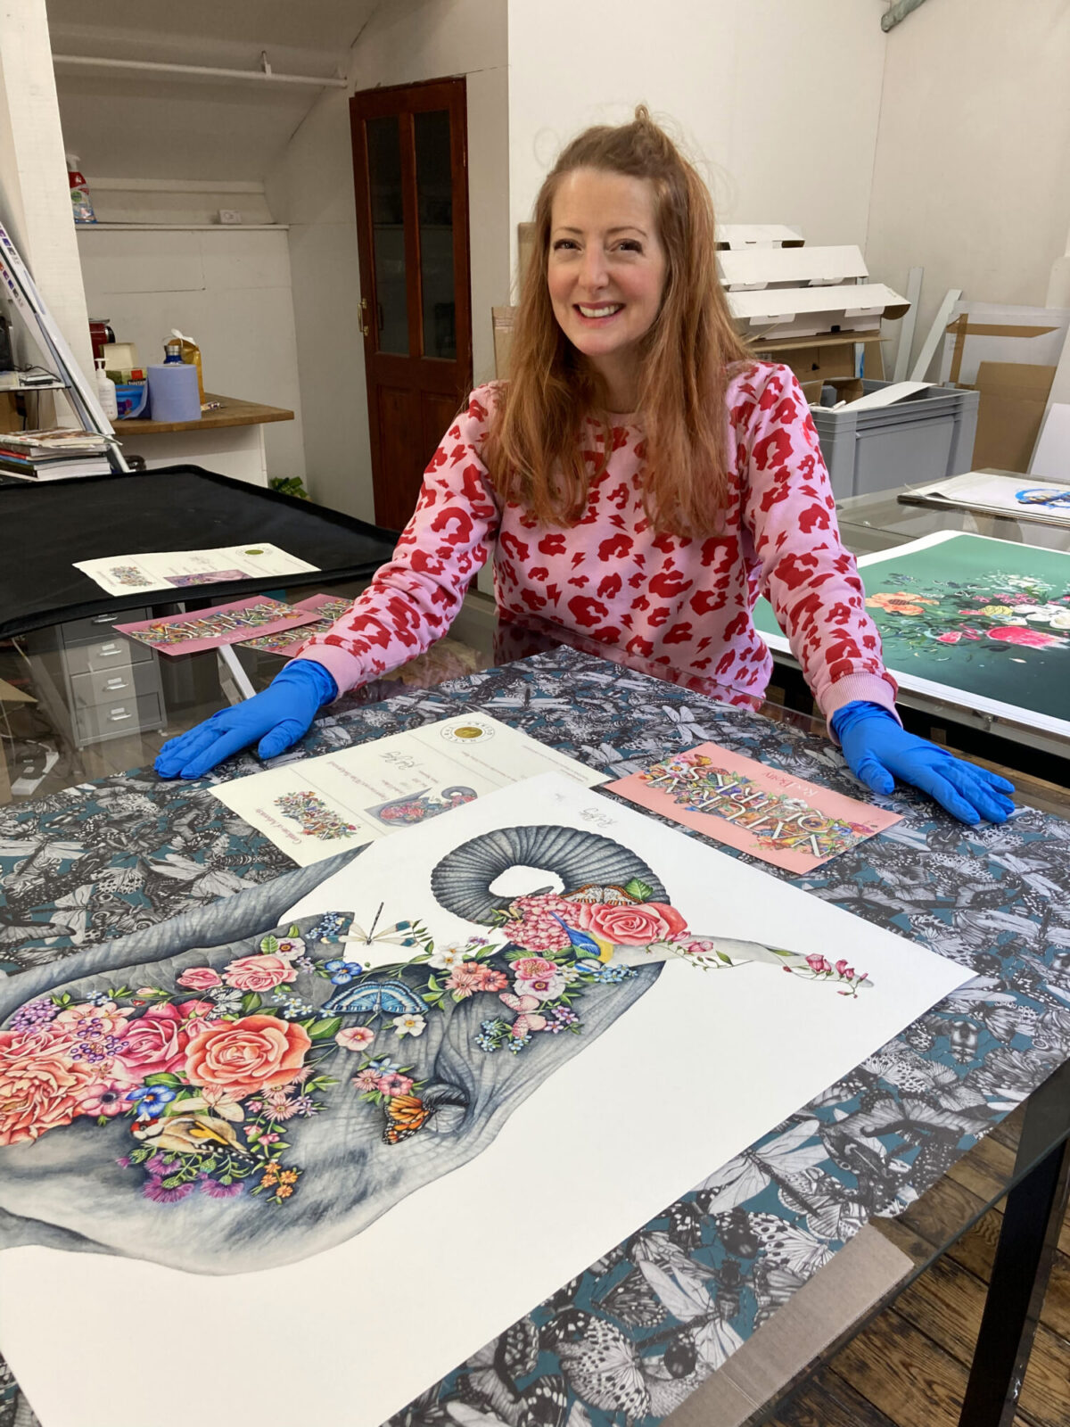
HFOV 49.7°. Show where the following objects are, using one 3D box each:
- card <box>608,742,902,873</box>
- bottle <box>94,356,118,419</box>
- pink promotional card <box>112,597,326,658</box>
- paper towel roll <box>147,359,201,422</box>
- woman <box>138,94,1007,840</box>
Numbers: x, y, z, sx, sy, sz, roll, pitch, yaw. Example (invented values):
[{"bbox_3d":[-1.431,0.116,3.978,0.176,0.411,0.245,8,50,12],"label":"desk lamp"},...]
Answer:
[{"bbox_3d":[0.187,0.076,1.002,0.148,0.002,0.211,-19,28,-38],"label":"card"},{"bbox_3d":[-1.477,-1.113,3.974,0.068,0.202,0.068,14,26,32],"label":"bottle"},{"bbox_3d":[-0.405,-0.117,1.485,0.210,0.002,0.149,-20,29,-40],"label":"pink promotional card"},{"bbox_3d":[-1.252,-1.114,4.011,0.165,0.174,0.165,0,22,0],"label":"paper towel roll"},{"bbox_3d":[0.120,0.116,1.415,0.750,1.540,0.620,6,23,14],"label":"woman"}]

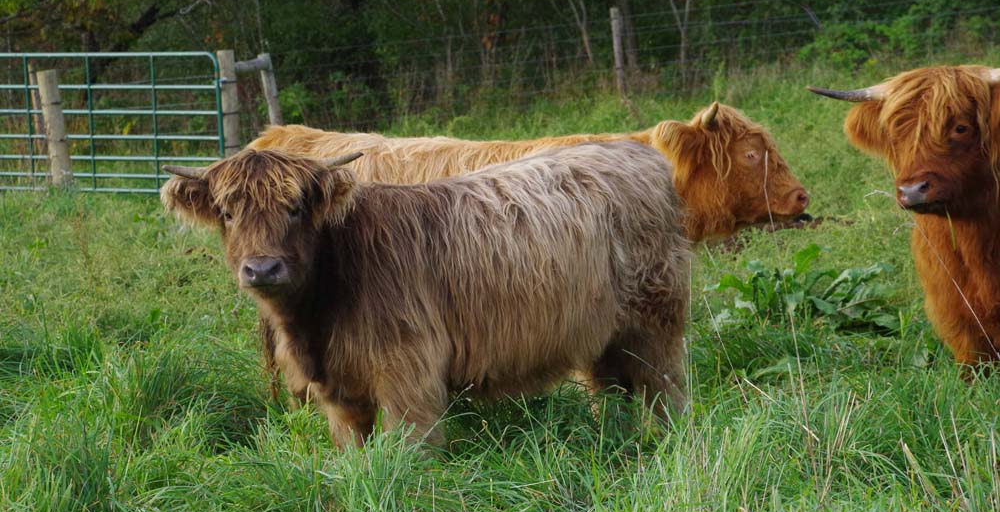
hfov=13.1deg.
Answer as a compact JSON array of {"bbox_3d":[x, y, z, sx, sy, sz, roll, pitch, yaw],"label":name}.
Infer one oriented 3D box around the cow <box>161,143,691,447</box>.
[{"bbox_3d":[-0.220,0.200,15.300,1.860,1.130,0.640,-4,3,-34],"label":"cow"}]

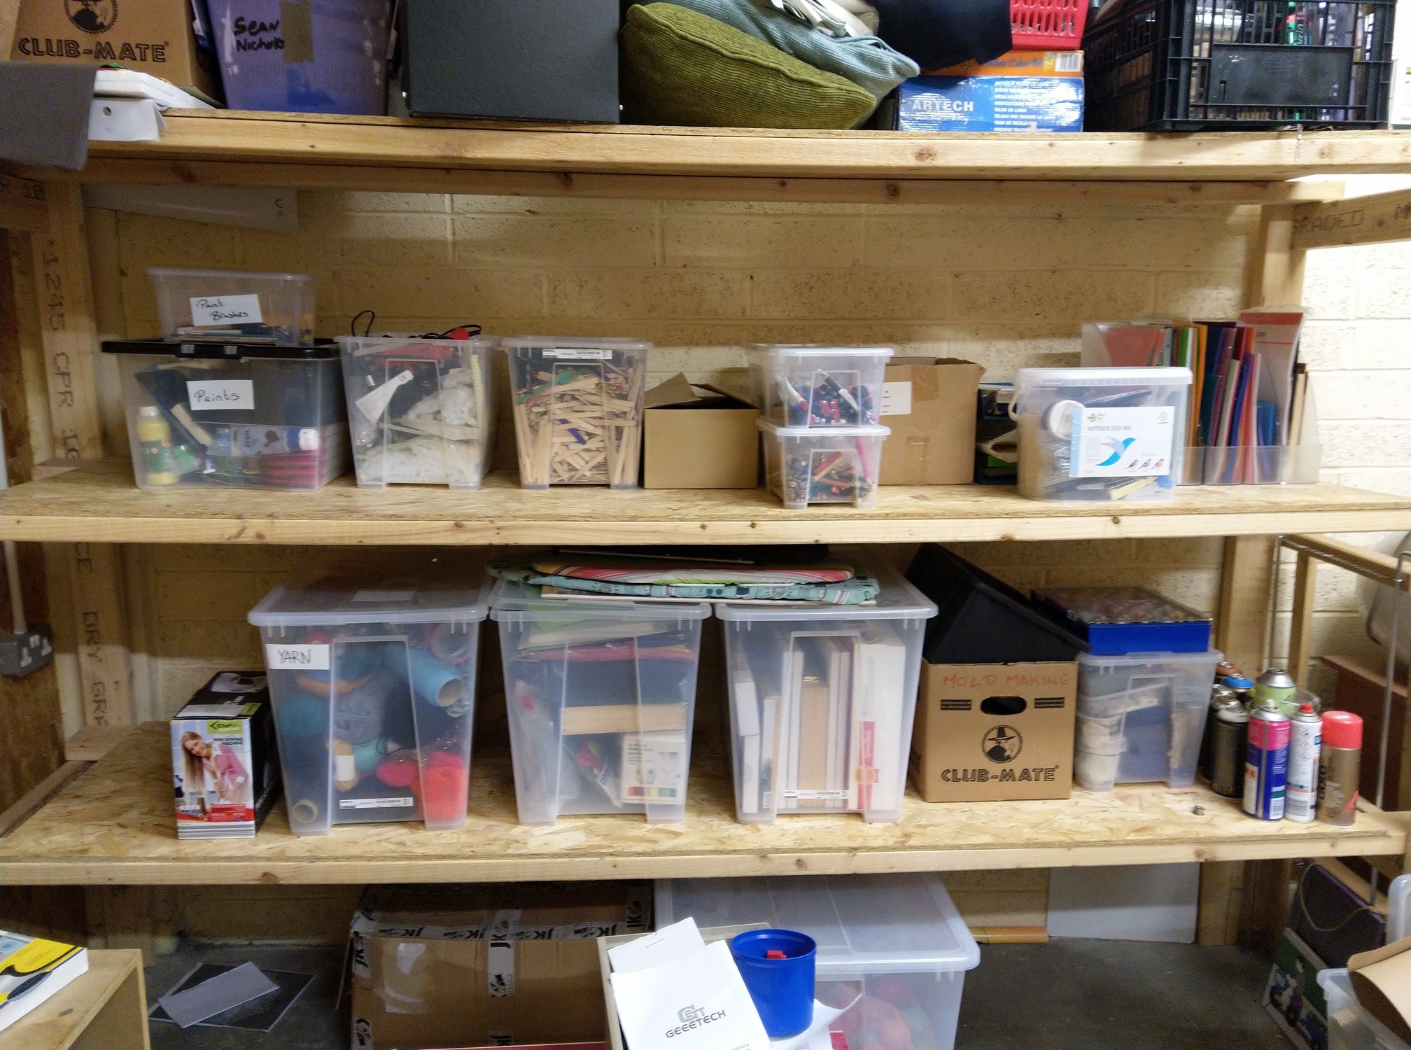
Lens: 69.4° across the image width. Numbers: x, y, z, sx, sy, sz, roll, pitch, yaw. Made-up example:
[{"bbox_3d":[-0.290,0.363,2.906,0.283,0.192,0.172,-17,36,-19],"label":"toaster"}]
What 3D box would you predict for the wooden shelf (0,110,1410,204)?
[{"bbox_3d":[0.019,-0.645,1.833,2.460,0.070,0.620,0,12,-3],"label":"wooden shelf"}]

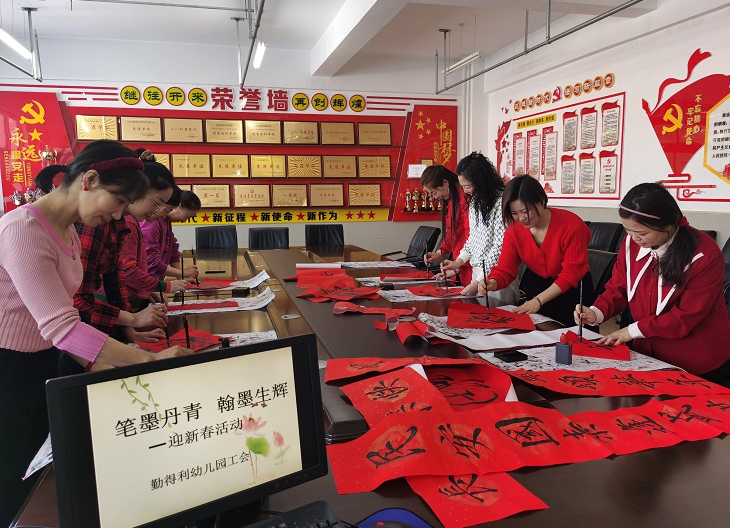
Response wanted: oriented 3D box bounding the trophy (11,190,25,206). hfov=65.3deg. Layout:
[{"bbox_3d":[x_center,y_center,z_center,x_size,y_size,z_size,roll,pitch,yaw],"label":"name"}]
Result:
[{"bbox_3d":[-5.006,-0.886,8.205,0.200,0.360,0.180,-2,8,-15],"label":"trophy"}]

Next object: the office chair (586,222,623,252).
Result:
[{"bbox_3d":[2.528,0.044,6.471,0.620,1.000,0.580,-3,8,-22],"label":"office chair"}]

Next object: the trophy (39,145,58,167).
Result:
[{"bbox_3d":[-4.732,-1.552,8.547,0.270,0.460,0.170,-2,7,-14],"label":"trophy"}]

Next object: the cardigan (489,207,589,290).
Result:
[{"bbox_3d":[0.955,-0.079,3.100,0.500,0.460,0.390,6,10,42],"label":"cardigan"}]

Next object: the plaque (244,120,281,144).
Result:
[{"bbox_3d":[-1.628,-2.096,9.046,0.580,0.380,0.030,-2,8,-15],"label":"plaque"}]

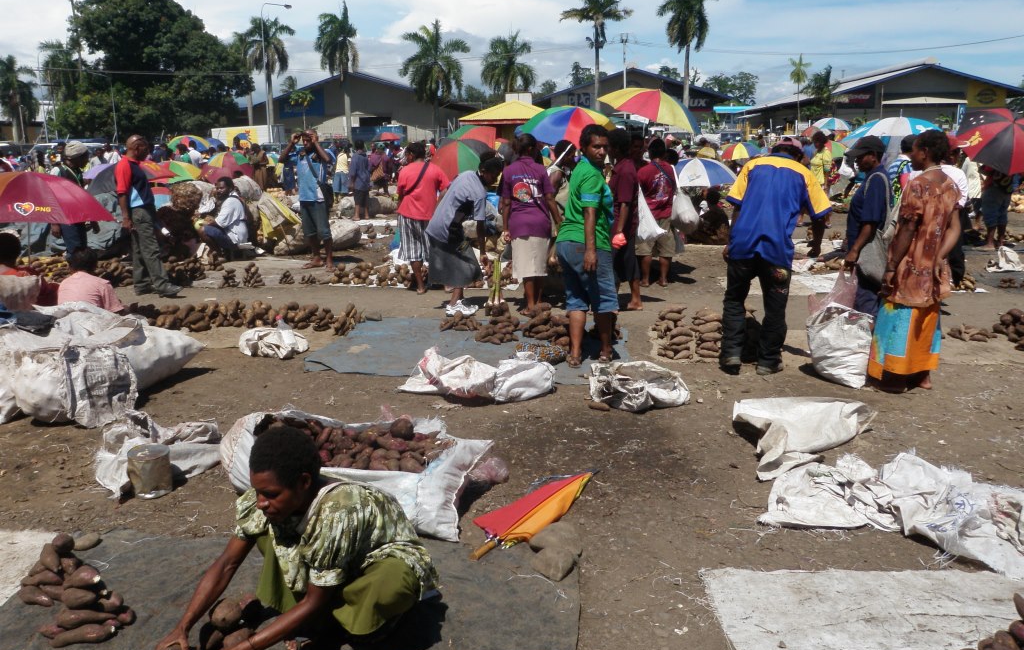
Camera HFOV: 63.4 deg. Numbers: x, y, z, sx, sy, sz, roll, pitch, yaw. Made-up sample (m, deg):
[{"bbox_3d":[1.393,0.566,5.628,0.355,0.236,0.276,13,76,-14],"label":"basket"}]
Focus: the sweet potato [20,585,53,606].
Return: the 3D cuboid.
[{"bbox_3d":[-1.685,0.960,2.935,0.145,0.055,0.058,4,14,23],"label":"sweet potato"}]

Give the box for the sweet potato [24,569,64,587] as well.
[{"bbox_3d":[-1.669,0.901,2.945,0.150,0.055,0.060,-5,13,-14],"label":"sweet potato"}]

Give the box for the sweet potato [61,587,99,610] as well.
[{"bbox_3d":[-1.439,0.910,2.755,0.133,0.068,0.070,-3,13,-13],"label":"sweet potato"}]

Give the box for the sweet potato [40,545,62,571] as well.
[{"bbox_3d":[-1.663,0.840,2.991,0.068,0.062,0.130,-13,44,-42],"label":"sweet potato"}]

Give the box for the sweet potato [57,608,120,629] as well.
[{"bbox_3d":[-1.325,0.919,2.592,0.195,0.055,0.060,0,12,3],"label":"sweet potato"}]

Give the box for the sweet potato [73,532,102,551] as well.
[{"bbox_3d":[-1.672,0.854,3.258,0.055,0.052,0.125,7,15,29],"label":"sweet potato"}]

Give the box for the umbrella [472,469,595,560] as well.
[{"bbox_3d":[0.128,0.754,3.542,0.290,0.140,0.972,9,16,34],"label":"umbrella"}]

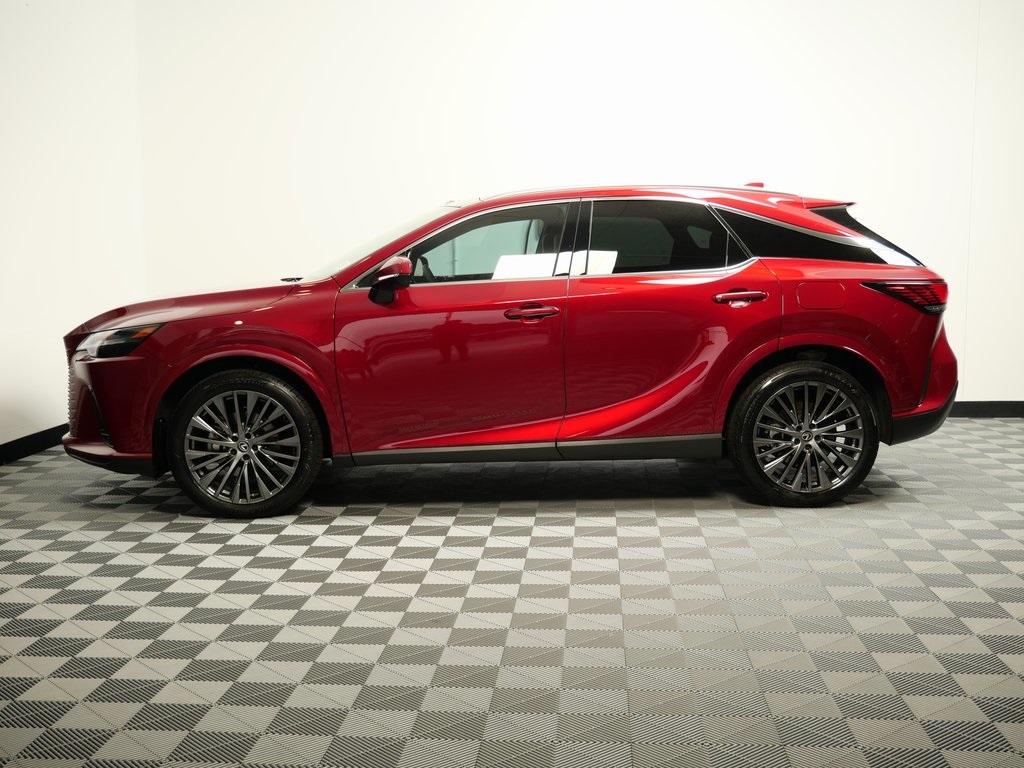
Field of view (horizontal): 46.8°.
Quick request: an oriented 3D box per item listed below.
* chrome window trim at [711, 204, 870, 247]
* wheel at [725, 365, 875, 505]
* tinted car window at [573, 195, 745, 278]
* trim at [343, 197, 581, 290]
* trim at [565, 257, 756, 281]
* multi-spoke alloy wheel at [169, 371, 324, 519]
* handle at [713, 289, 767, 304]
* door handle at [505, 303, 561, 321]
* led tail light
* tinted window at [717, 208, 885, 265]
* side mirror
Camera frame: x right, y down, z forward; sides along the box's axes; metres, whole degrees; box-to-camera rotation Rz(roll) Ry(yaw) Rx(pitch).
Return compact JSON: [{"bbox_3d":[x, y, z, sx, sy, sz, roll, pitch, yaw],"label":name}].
[{"bbox_3d":[1.448,-0.821,6.152,0.830,0.215,0.070,-1,-12,-7],"label":"chrome window trim"},{"bbox_3d":[1.504,0.252,6.117,0.760,0.752,0.240,-1,6,-3],"label":"wheel"},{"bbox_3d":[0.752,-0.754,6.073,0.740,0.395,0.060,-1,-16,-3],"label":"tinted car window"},{"bbox_3d":[-0.257,-0.714,6.013,1.200,0.495,0.080,-1,-16,-3],"label":"trim"},{"bbox_3d":[0.753,-0.586,6.004,0.970,0.115,0.050,-1,-4,-3],"label":"trim"},{"bbox_3d":[-1.342,0.294,5.976,0.760,0.752,0.240,-1,6,-3],"label":"multi-spoke alloy wheel"},{"bbox_3d":[1.151,-0.438,5.962,0.275,0.072,0.065,-1,6,-3],"label":"handle"},{"bbox_3d":[0.102,-0.359,5.909,0.275,0.072,0.065,-1,6,-3],"label":"door handle"},{"bbox_3d":[2.047,-0.455,6.208,0.580,0.175,0.420,-1,6,-3],"label":"led tail light"},{"bbox_3d":[1.492,-0.763,6.120,0.870,0.315,0.080,-1,-16,-8],"label":"tinted window"},{"bbox_3d":[-0.595,-0.511,5.792,0.205,0.235,0.250,-1,6,-3],"label":"side mirror"}]

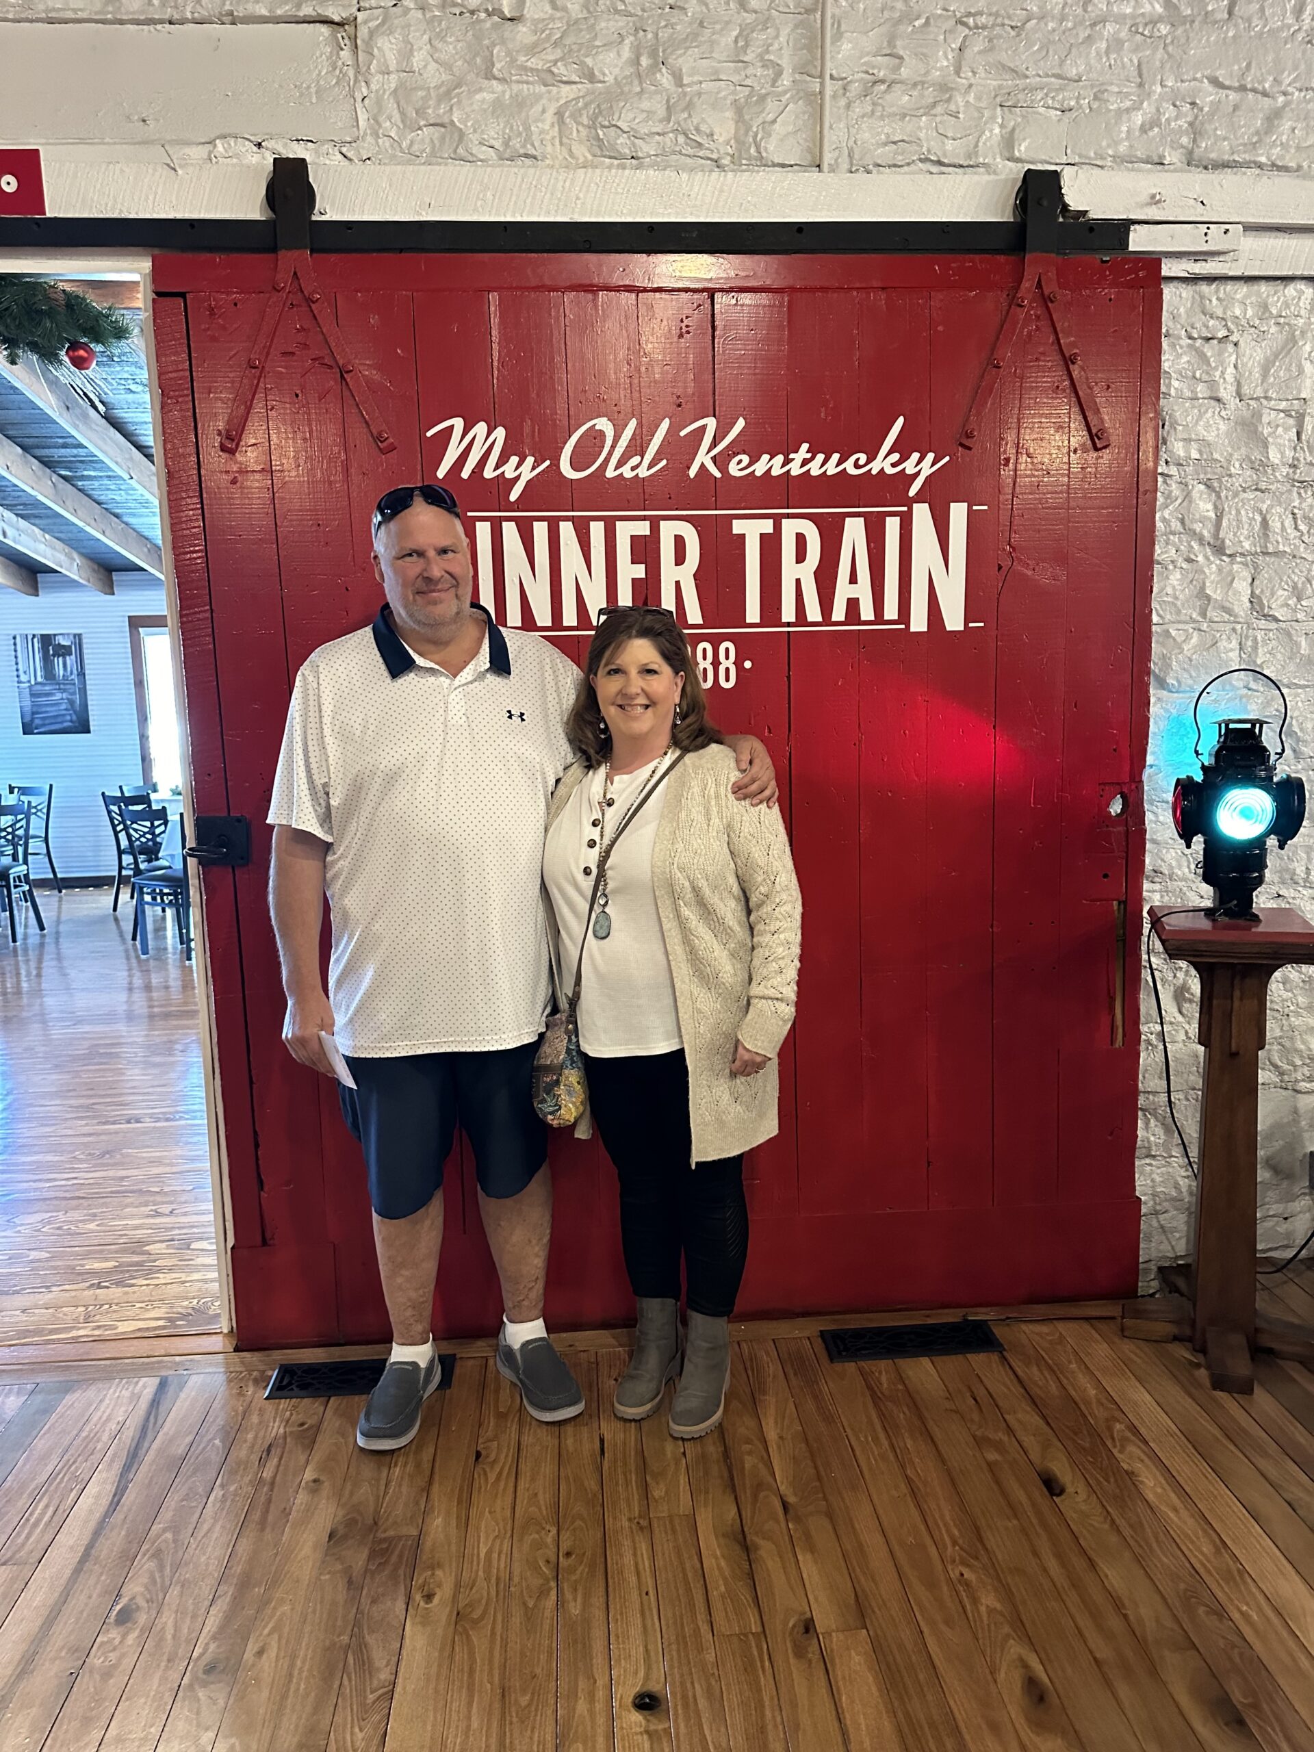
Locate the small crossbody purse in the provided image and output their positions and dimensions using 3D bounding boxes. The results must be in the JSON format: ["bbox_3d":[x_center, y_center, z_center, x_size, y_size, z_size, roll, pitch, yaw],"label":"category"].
[{"bbox_3d":[-0.086,0.117,2.342,0.280,0.700,0.220,1,9,14],"label":"small crossbody purse"}]

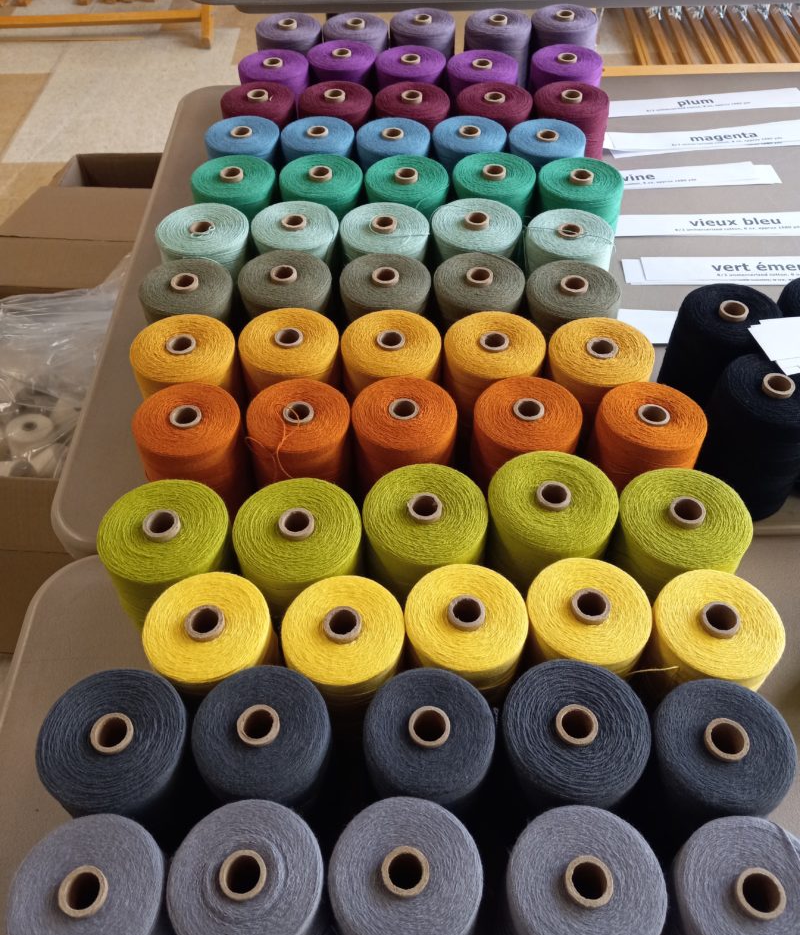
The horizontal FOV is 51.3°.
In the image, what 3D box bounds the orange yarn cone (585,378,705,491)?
[{"bbox_3d":[0.171,-0.001,0.600,0.072,0.109,0.072,-2,48,0],"label":"orange yarn cone"}]

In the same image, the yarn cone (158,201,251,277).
[{"bbox_3d":[-0.170,-0.172,0.757,0.082,0.109,0.082,-2,49,0],"label":"yarn cone"}]

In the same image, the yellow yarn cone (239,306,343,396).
[{"bbox_3d":[-0.081,-0.061,0.659,0.076,0.109,0.076,-2,49,0],"label":"yellow yarn cone"}]

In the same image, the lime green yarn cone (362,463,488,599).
[{"bbox_3d":[0.016,0.059,0.541,0.076,0.104,0.076,-1,49,0],"label":"lime green yarn cone"}]

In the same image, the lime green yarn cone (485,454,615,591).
[{"bbox_3d":[0.095,0.054,0.550,0.079,0.112,0.079,-2,48,0],"label":"lime green yarn cone"}]

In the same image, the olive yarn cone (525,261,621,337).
[{"bbox_3d":[0.137,-0.107,0.694,0.074,0.110,0.074,-2,48,0],"label":"olive yarn cone"}]

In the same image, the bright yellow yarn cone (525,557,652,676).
[{"bbox_3d":[0.107,0.113,0.504,0.070,0.109,0.070,-2,49,0],"label":"bright yellow yarn cone"}]

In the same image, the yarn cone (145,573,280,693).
[{"bbox_3d":[-0.107,0.121,0.502,0.072,0.109,0.072,-2,49,0],"label":"yarn cone"}]

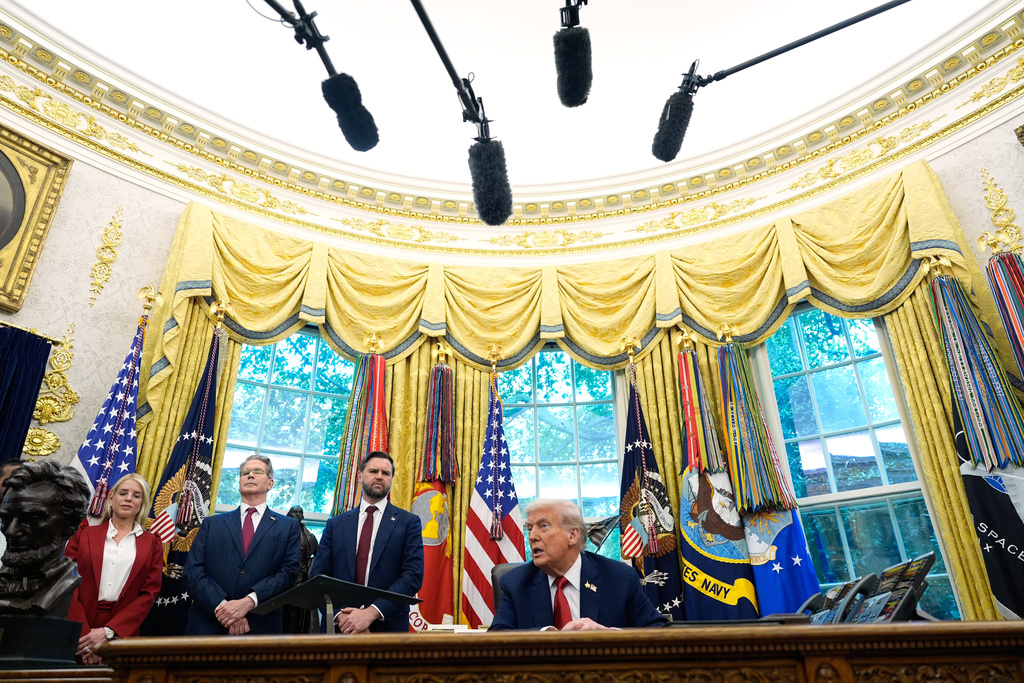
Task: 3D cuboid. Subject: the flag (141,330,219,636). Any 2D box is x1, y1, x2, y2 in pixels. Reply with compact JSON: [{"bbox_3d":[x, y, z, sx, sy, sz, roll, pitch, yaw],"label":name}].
[{"bbox_3d":[-1.946,0.870,3.961,0.480,2.100,0.300,16,-30,-31],"label":"flag"}]

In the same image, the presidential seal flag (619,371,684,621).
[{"bbox_3d":[0.893,1.214,4.517,0.460,2.171,0.300,-5,-26,9],"label":"presidential seal flag"}]

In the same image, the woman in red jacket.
[{"bbox_3d":[-1.958,1.430,3.129,0.470,1.688,0.320,18,-31,-34],"label":"woman in red jacket"}]

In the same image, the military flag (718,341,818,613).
[{"bbox_3d":[1.595,1.032,4.343,0.480,2.337,0.320,-10,-27,18],"label":"military flag"}]

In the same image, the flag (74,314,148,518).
[{"bbox_3d":[-2.227,0.787,3.752,0.480,2.100,0.300,19,-32,-35],"label":"flag"}]

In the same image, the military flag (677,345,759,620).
[{"bbox_3d":[1.301,1.063,4.410,0.500,2.344,0.320,-8,-26,14],"label":"military flag"}]

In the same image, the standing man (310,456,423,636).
[{"bbox_3d":[-0.748,1.488,3.575,0.590,1.910,0.370,1,-25,-5],"label":"standing man"}]

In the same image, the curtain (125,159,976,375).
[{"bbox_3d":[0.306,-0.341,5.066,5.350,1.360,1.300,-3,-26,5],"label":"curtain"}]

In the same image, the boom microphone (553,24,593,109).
[{"bbox_3d":[0.175,-0.782,1.941,0.108,0.108,0.220,-1,-70,0],"label":"boom microphone"}]

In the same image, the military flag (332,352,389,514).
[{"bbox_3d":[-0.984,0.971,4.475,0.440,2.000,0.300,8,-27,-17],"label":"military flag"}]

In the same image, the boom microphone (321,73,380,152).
[{"bbox_3d":[-0.416,-0.590,1.760,0.098,0.098,0.215,-10,-66,18],"label":"boom microphone"}]

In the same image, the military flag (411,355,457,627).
[{"bbox_3d":[-0.537,1.149,4.587,0.420,2.380,0.300,4,-26,-9],"label":"military flag"}]

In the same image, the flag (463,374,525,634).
[{"bbox_3d":[-0.118,1.180,4.568,0.480,2.100,0.300,1,-26,-3],"label":"flag"}]

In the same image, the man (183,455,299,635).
[{"bbox_3d":[-1.395,1.476,3.474,0.580,1.860,0.370,7,-26,-15],"label":"man"}]

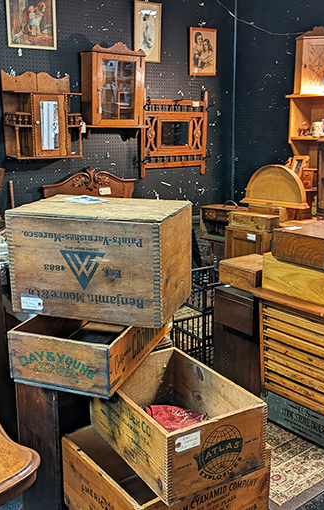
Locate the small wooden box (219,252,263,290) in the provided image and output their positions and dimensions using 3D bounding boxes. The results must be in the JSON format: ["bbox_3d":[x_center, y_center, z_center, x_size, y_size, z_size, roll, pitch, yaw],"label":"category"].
[{"bbox_3d":[0.491,0.098,2.811,0.278,0.112,0.257,-11,17,-38],"label":"small wooden box"}]

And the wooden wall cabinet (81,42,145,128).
[{"bbox_3d":[-0.351,-1.215,3.890,0.500,0.637,0.170,-11,17,-36],"label":"wooden wall cabinet"}]

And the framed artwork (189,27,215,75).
[{"bbox_3d":[0.343,-1.690,4.430,0.297,0.375,0.020,-11,17,-36],"label":"framed artwork"}]

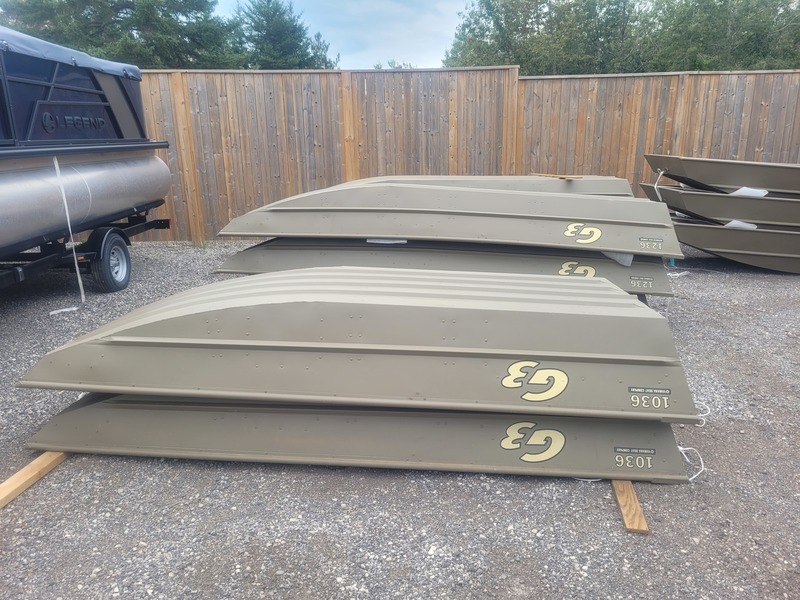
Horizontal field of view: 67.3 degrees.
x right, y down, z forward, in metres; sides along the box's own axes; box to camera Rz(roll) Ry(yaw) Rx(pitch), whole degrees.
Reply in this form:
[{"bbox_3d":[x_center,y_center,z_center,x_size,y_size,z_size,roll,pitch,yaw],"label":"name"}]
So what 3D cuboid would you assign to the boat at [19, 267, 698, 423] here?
[{"bbox_3d":[-0.195,0.121,3.175,3.040,0.440,1.210,2,14,2],"label":"boat"}]

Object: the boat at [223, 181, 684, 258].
[{"bbox_3d":[0.385,-0.770,5.230,3.650,0.450,1.220,2,15,2],"label":"boat"}]

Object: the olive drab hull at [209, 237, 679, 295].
[{"bbox_3d":[0.301,-0.430,5.227,3.649,0.468,1.221,3,12,4],"label":"olive drab hull"}]

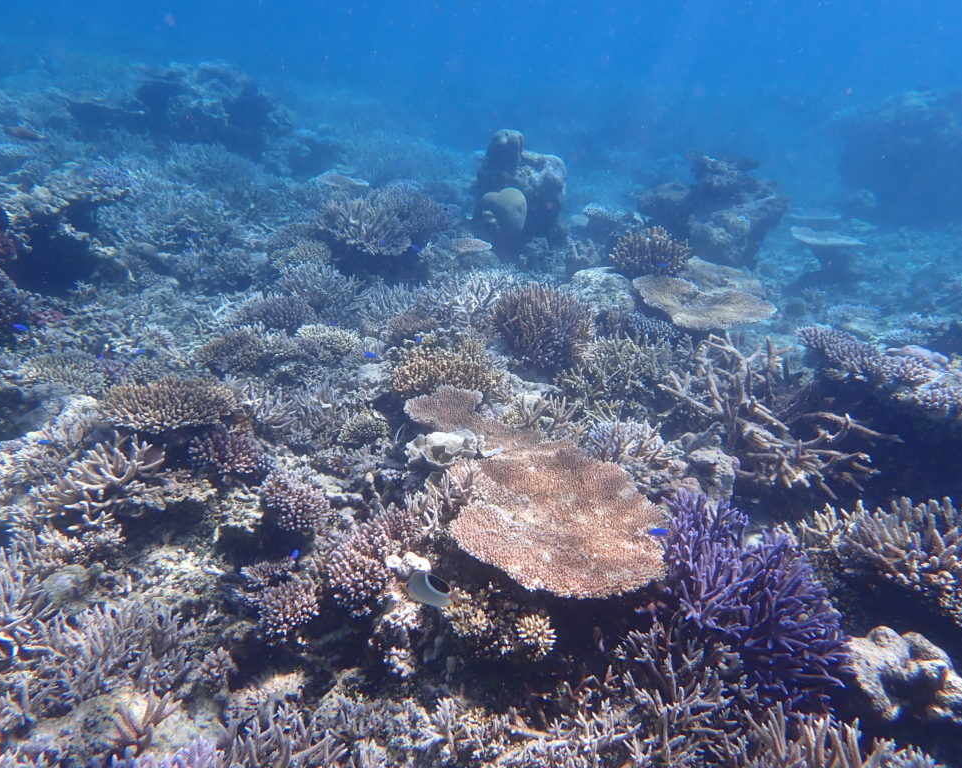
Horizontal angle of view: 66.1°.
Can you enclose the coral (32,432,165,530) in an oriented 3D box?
[{"bbox_3d":[-1.112,0.283,2.150,0.380,0.240,0.340,-14,29,-28],"label":"coral"}]

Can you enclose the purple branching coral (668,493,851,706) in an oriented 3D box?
[{"bbox_3d":[0.605,0.475,1.630,0.370,0.360,0.340,0,26,0],"label":"purple branching coral"}]

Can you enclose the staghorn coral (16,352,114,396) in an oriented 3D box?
[{"bbox_3d":[-1.597,-0.037,2.850,0.380,0.150,0.320,-15,29,-28],"label":"staghorn coral"}]

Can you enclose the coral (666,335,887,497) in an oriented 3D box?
[{"bbox_3d":[0.907,0.098,2.300,0.640,0.400,0.480,0,26,0],"label":"coral"}]

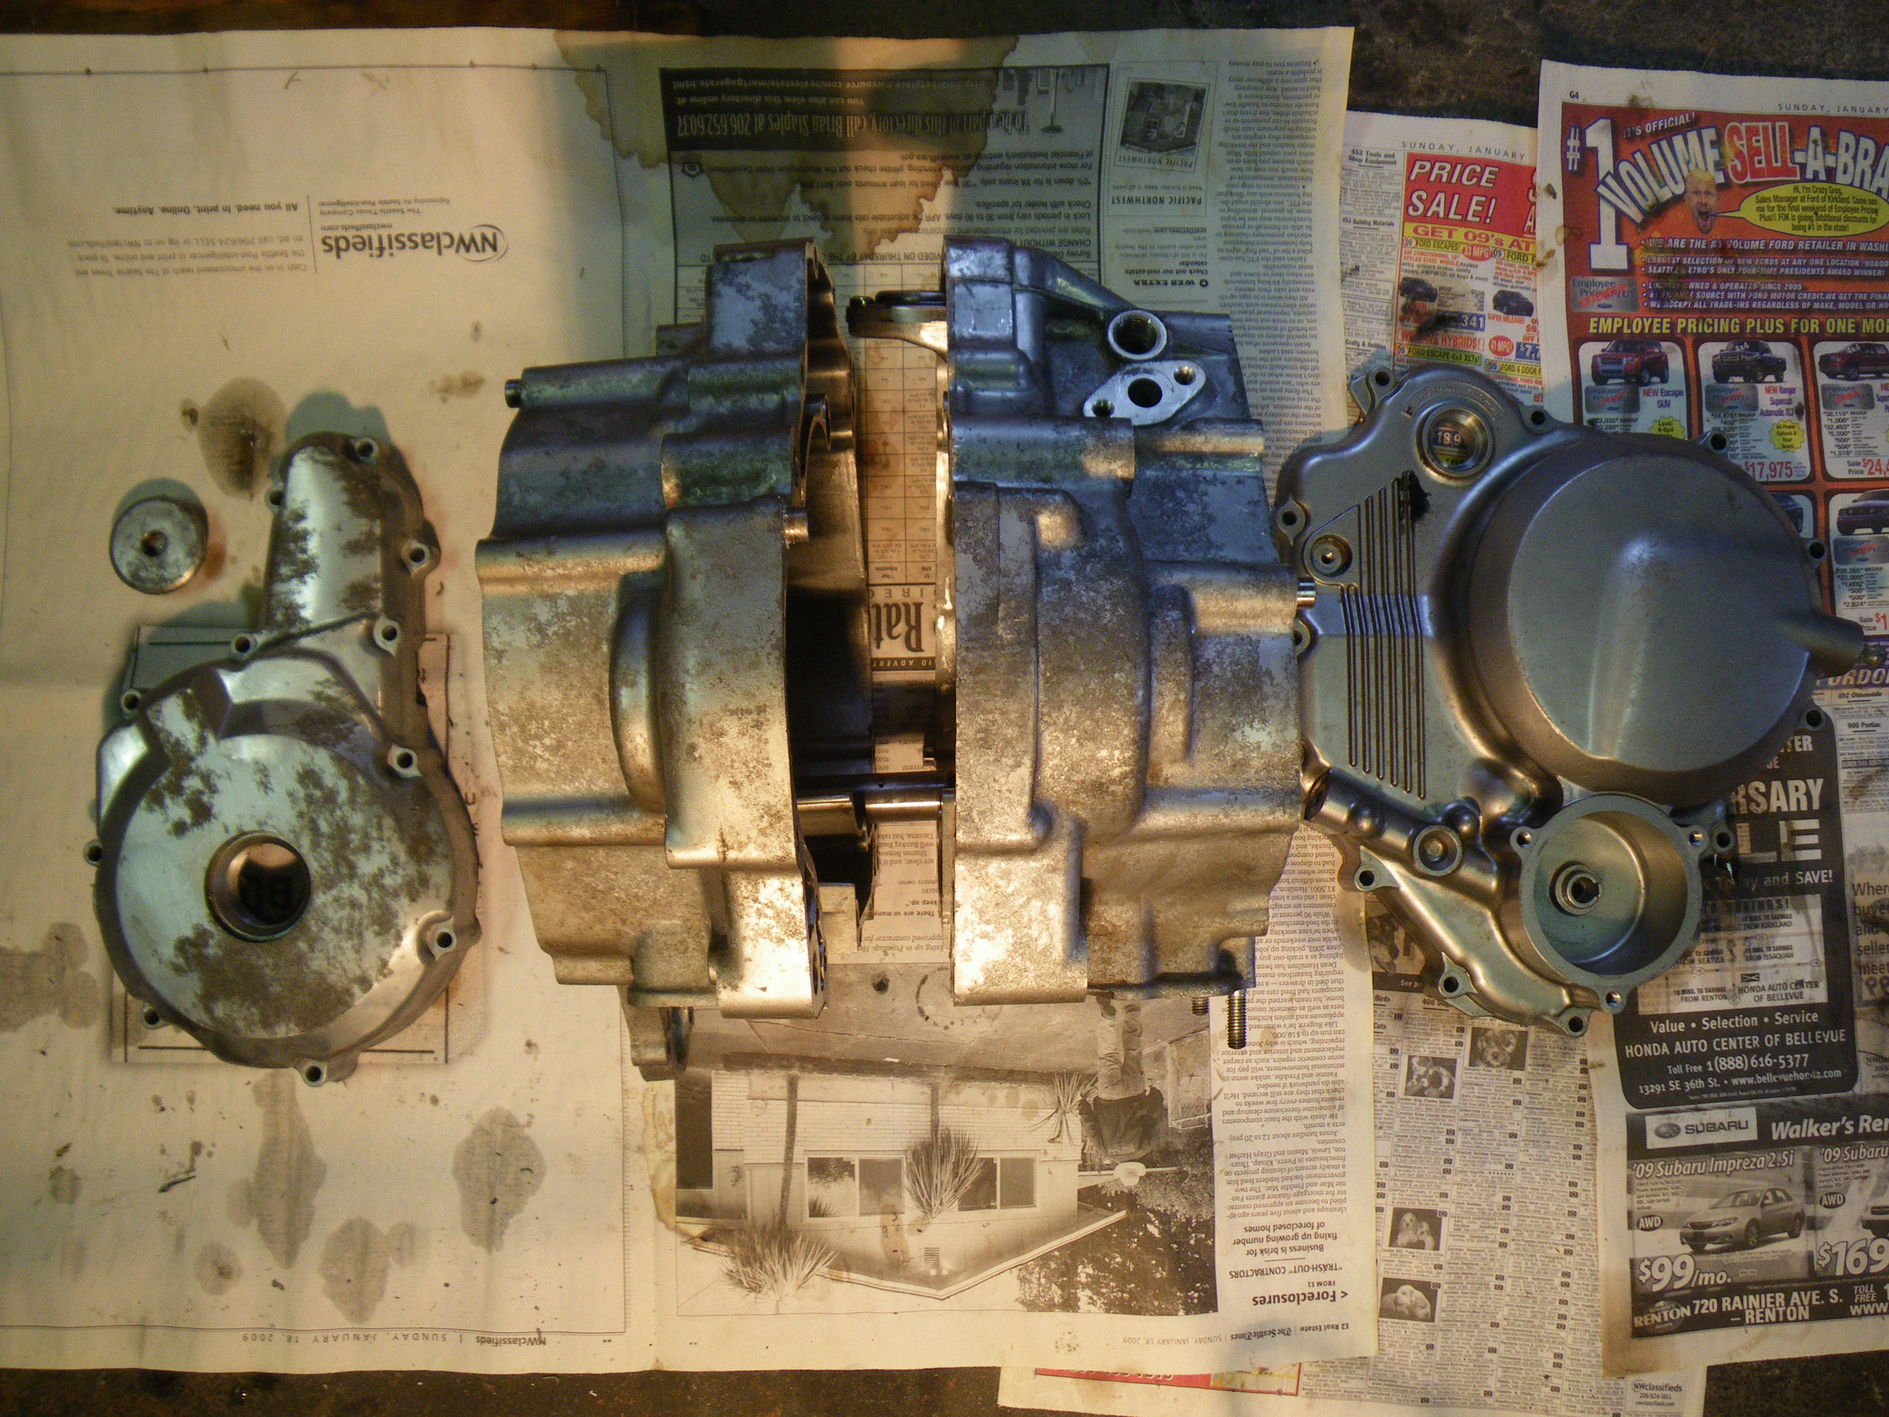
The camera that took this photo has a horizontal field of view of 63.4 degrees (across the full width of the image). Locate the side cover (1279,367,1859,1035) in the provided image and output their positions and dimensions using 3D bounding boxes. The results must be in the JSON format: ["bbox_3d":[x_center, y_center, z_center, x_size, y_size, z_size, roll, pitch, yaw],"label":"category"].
[{"bbox_3d":[0.257,-0.004,0.613,0.236,0.068,0.276,0,89,0],"label":"side cover"}]

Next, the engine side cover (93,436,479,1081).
[{"bbox_3d":[-0.277,0.022,0.625,0.160,0.045,0.270,0,89,0],"label":"engine side cover"}]

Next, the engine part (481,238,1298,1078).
[{"bbox_3d":[-0.014,-0.013,0.532,0.232,0.228,0.275,0,89,0],"label":"engine part"}]

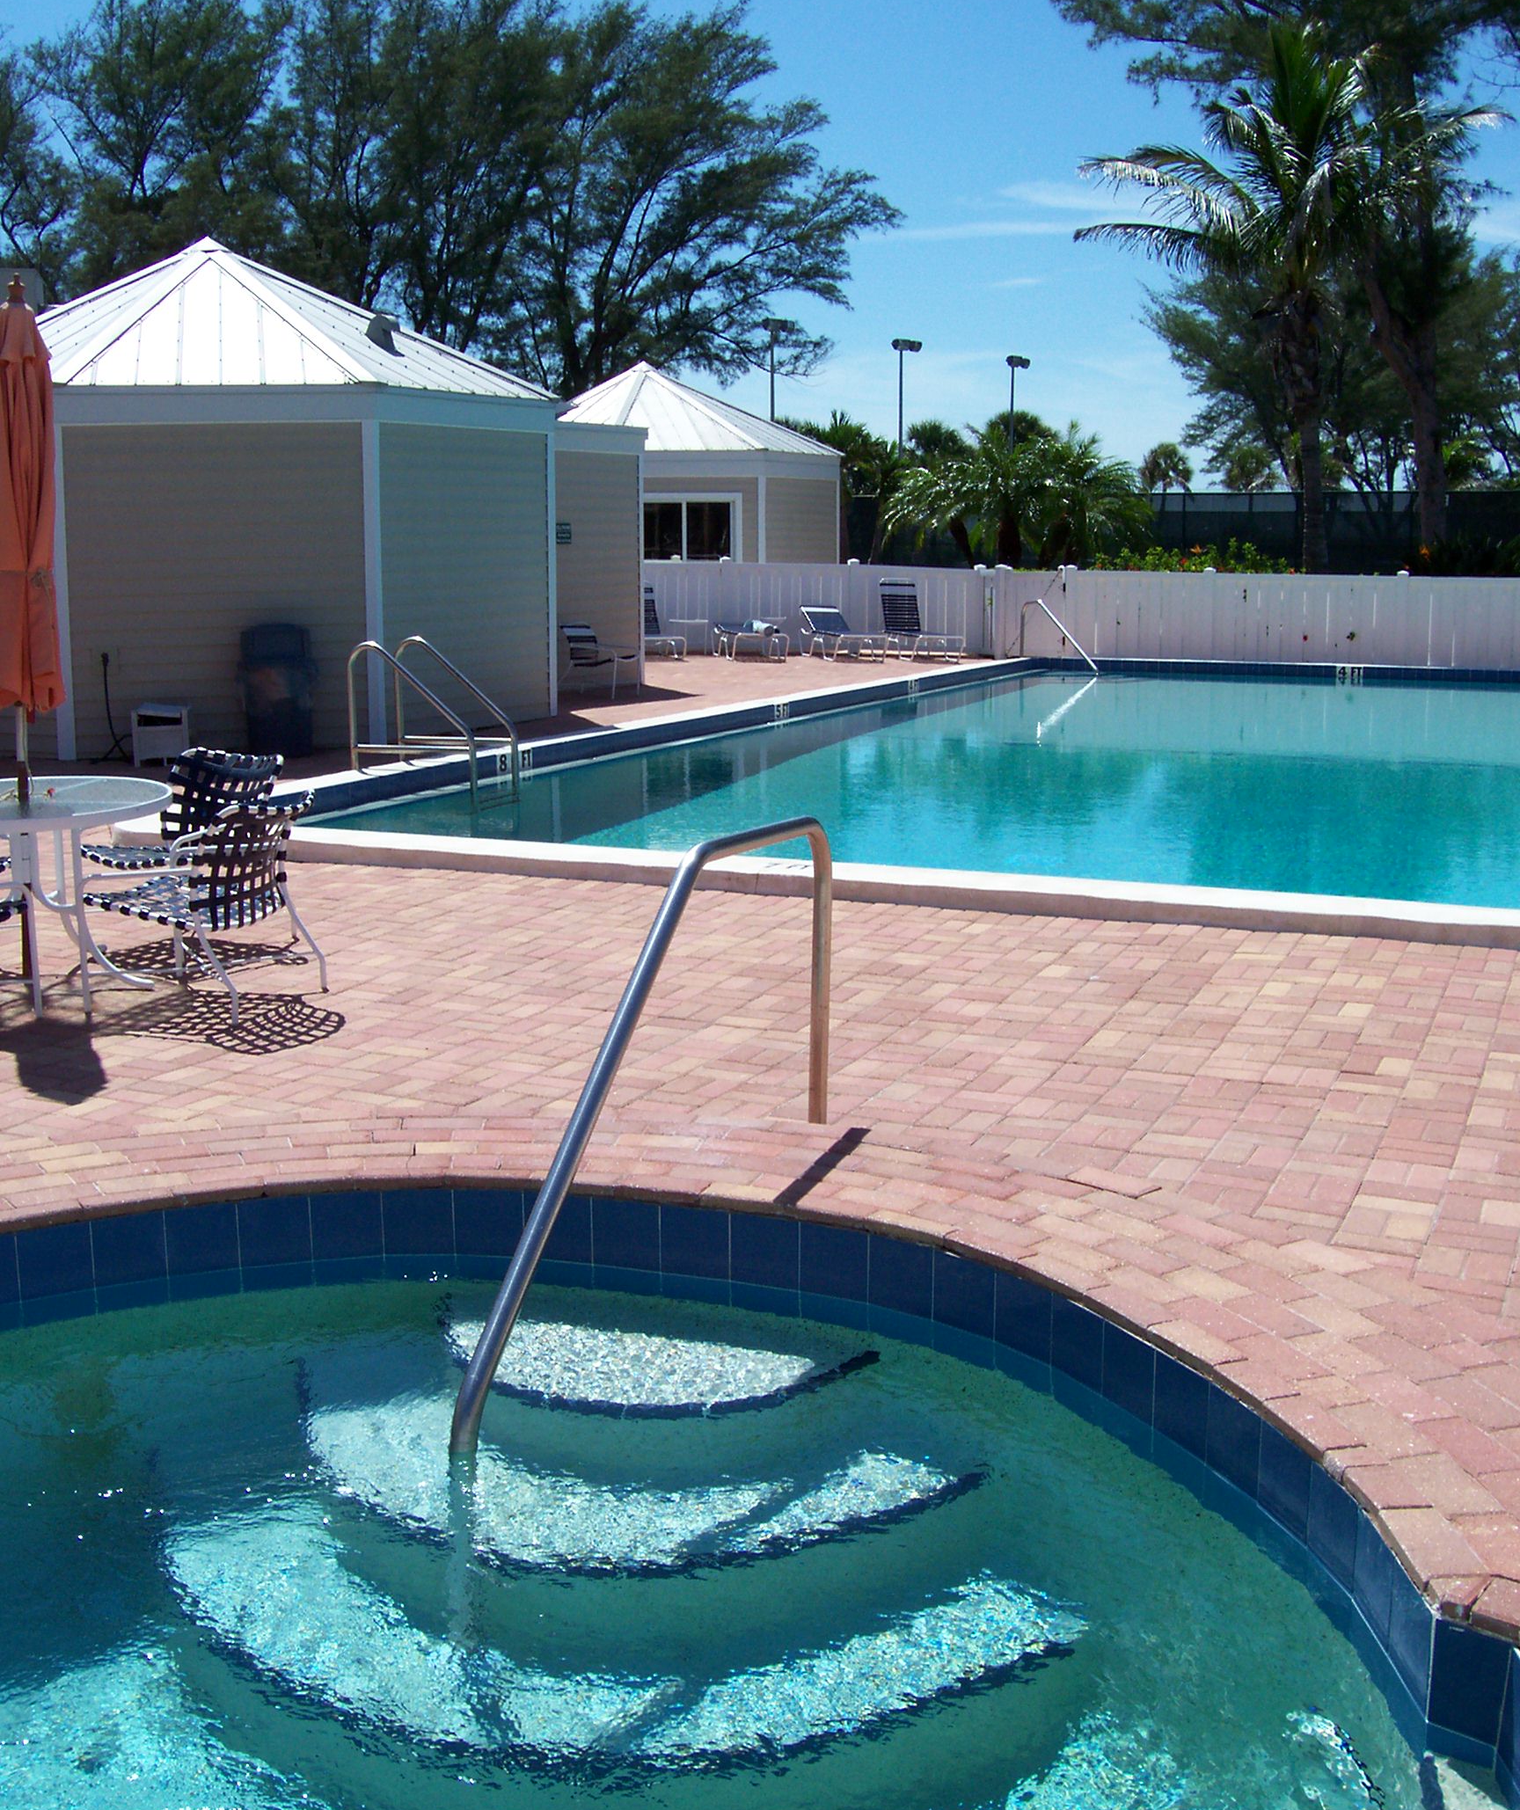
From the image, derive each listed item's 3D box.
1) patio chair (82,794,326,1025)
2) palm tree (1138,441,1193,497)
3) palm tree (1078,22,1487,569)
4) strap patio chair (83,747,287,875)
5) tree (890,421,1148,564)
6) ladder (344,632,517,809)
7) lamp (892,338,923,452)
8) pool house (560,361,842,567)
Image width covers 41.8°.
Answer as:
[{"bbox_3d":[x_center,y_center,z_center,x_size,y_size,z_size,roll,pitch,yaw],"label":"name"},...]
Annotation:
[{"bbox_3d":[-1.985,-0.024,7.081,0.660,0.750,0.610,4,12,18],"label":"patio chair"},{"bbox_3d":[18.339,-18.290,90.164,2.488,5.238,2.488,2,11,11],"label":"palm tree"},{"bbox_3d":[6.920,-7.371,26.064,5.400,7.772,5.200,3,12,14],"label":"palm tree"},{"bbox_3d":[-2.310,-0.214,7.986,0.610,0.770,0.660,11,16,44],"label":"strap patio chair"},{"bbox_3d":[3.694,-5.401,28.494,3.800,2.962,3.600,1,11,7],"label":"tree"},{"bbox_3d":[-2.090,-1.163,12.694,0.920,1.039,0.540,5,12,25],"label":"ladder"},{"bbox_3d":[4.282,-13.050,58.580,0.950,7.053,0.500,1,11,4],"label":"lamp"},{"bbox_3d":[-1.720,-6.231,30.368,5.500,3.960,5.500,-3,12,-16],"label":"pool house"}]

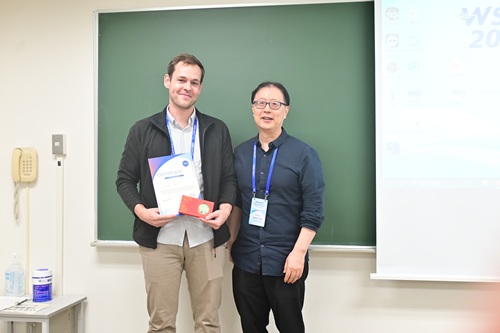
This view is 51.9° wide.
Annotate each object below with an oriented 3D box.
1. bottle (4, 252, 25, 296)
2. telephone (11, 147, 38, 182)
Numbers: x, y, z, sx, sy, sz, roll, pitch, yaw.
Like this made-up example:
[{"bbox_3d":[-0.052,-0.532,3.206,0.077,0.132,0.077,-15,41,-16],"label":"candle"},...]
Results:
[{"bbox_3d":[-1.409,0.643,3.080,0.087,0.252,0.084,0,-1,-7],"label":"bottle"},{"bbox_3d":[-1.368,-0.010,3.130,0.143,0.210,0.075,0,-1,8],"label":"telephone"}]

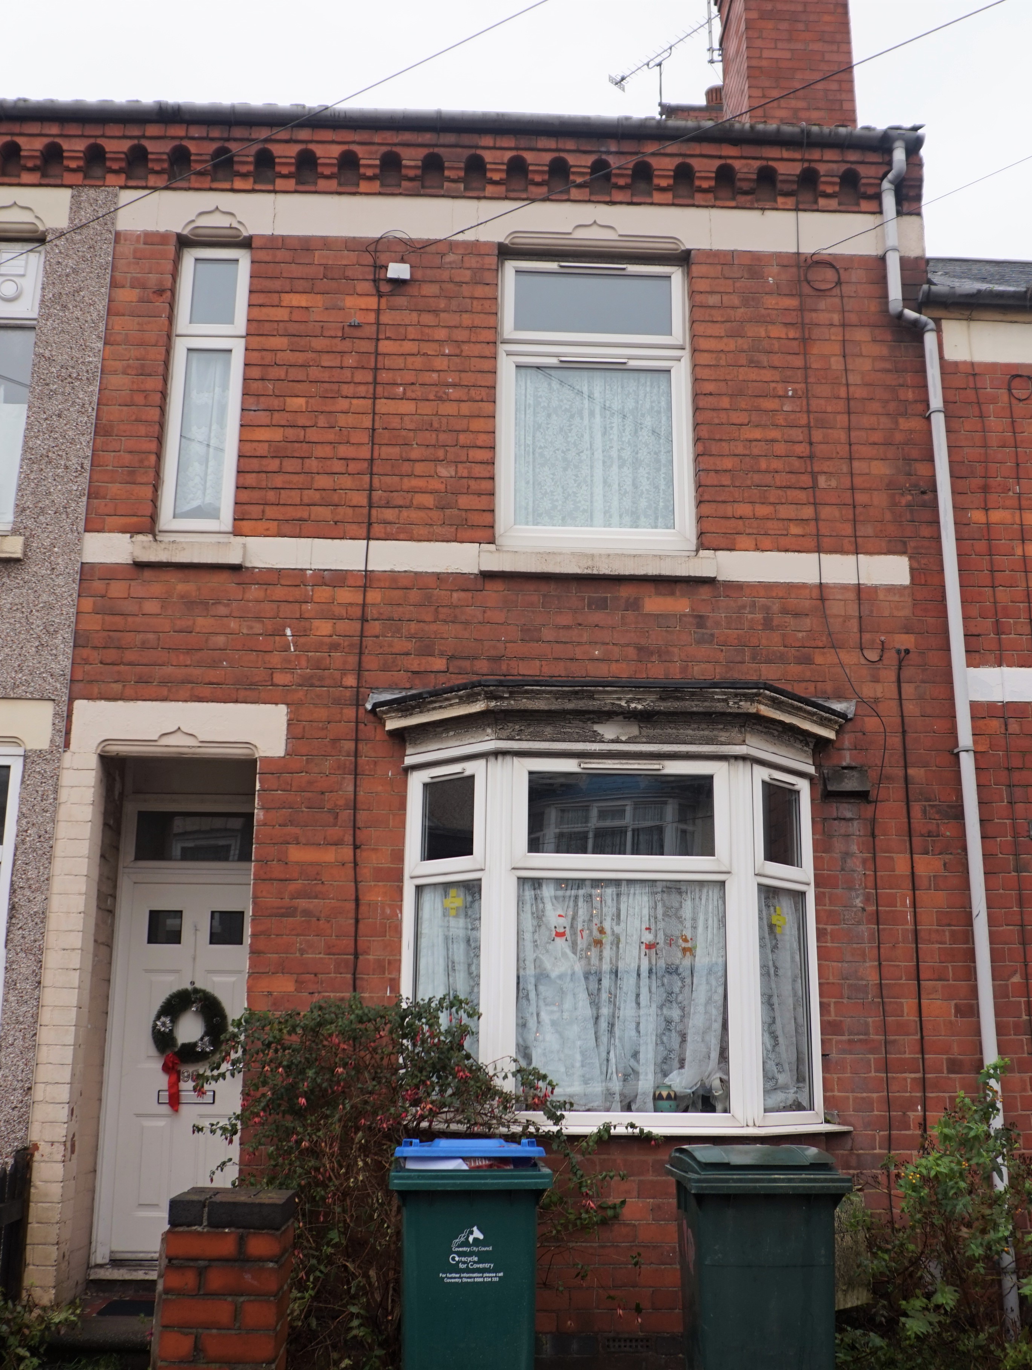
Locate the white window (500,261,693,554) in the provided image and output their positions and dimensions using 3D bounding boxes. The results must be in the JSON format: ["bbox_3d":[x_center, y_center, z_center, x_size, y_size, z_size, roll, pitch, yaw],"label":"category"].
[{"bbox_3d":[0.441,-1.549,7.644,1.064,1.742,0.100,1,-16,-2],"label":"white window"}]

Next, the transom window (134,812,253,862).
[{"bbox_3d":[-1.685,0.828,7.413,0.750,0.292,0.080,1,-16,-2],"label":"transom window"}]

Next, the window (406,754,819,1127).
[{"bbox_3d":[0.477,1.206,6.500,2.013,1.691,0.440,1,-16,-2],"label":"window"}]

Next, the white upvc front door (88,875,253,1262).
[{"bbox_3d":[-1.697,1.938,7.100,0.830,1.952,0.080,1,-16,-2],"label":"white upvc front door"}]

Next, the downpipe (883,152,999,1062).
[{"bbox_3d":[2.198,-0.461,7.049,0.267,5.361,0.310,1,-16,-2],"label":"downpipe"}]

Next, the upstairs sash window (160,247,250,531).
[{"bbox_3d":[-1.696,-1.626,7.579,0.399,1.708,0.100,1,-16,-2],"label":"upstairs sash window"}]

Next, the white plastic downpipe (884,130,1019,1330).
[{"bbox_3d":[2.194,-0.070,6.939,0.267,6.173,0.310,1,-16,-2],"label":"white plastic downpipe"}]

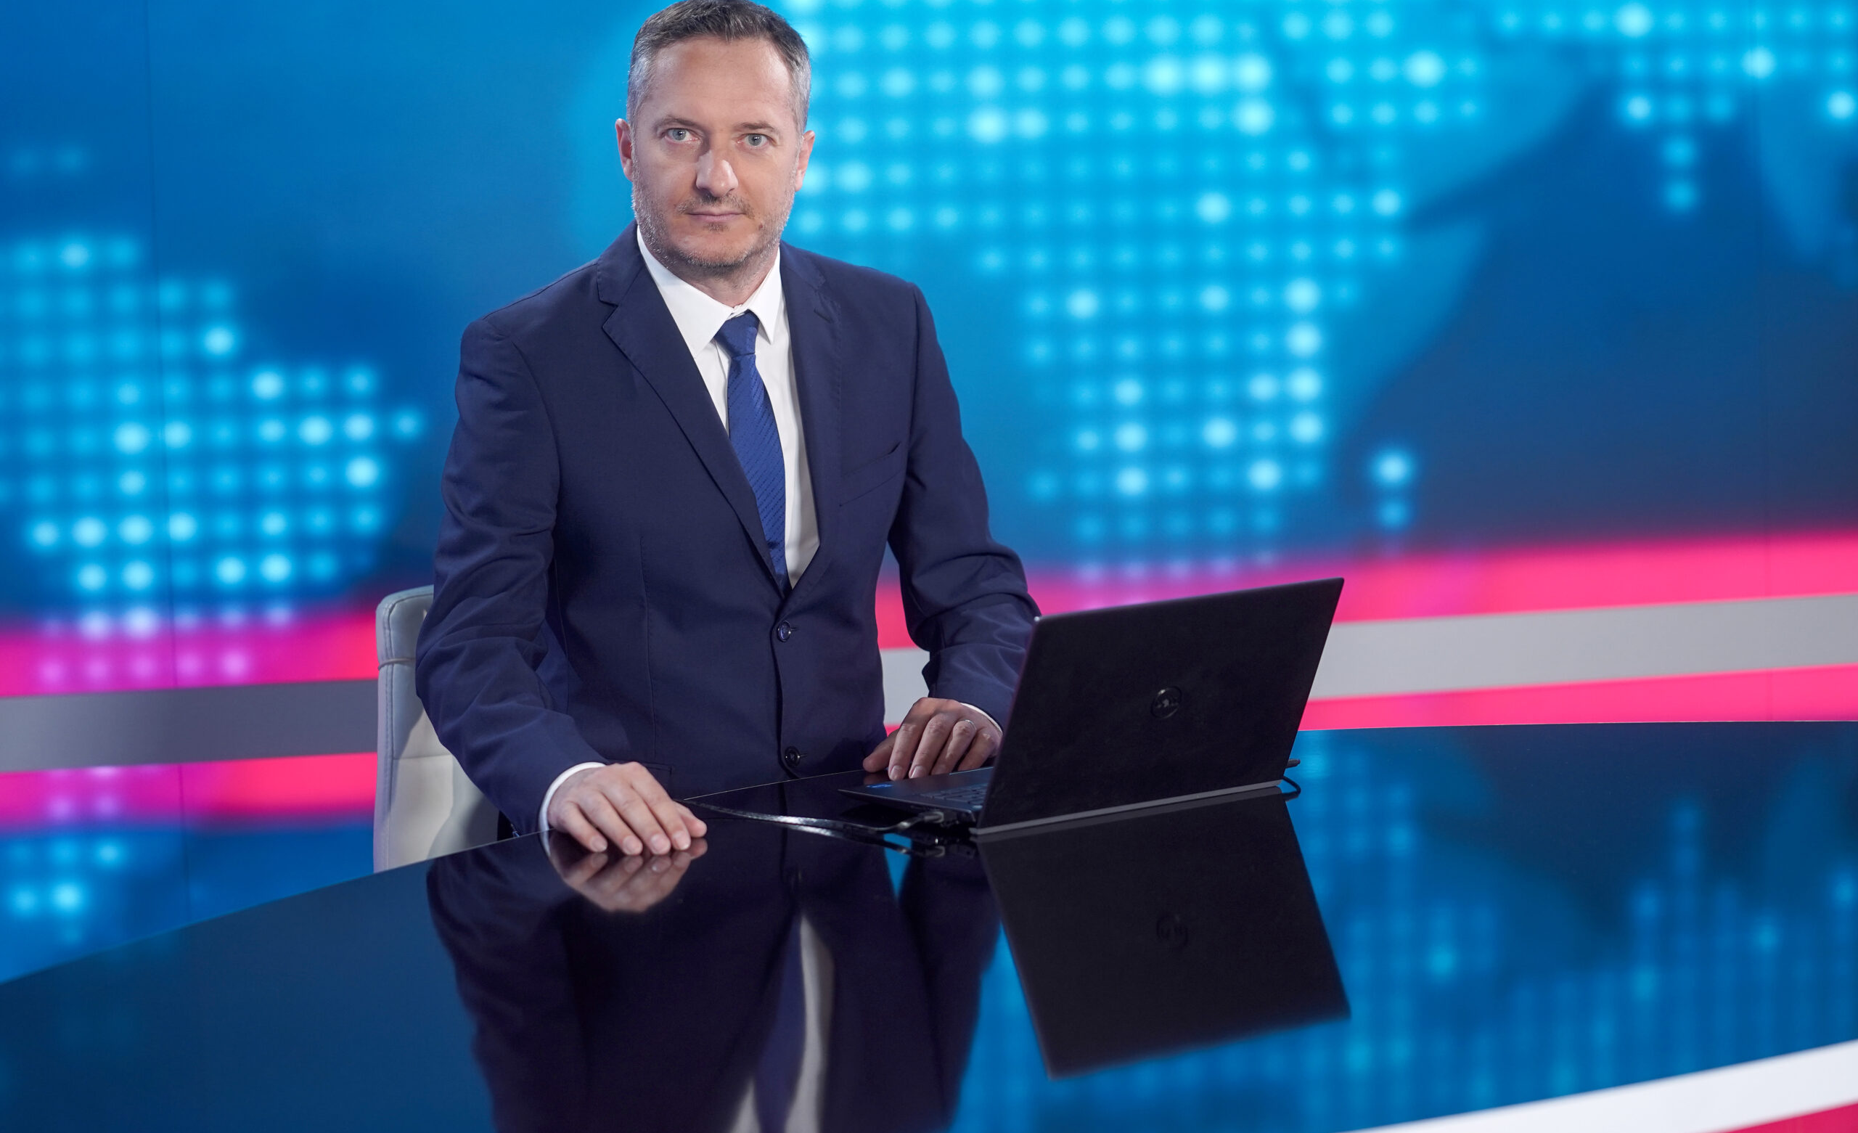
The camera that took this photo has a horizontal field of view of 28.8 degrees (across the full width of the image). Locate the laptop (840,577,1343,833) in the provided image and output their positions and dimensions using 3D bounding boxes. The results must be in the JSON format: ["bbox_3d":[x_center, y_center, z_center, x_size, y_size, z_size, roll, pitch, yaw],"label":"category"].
[{"bbox_3d":[0.132,0.103,2.980,0.310,0.183,0.290,-6,8,-33],"label":"laptop"}]

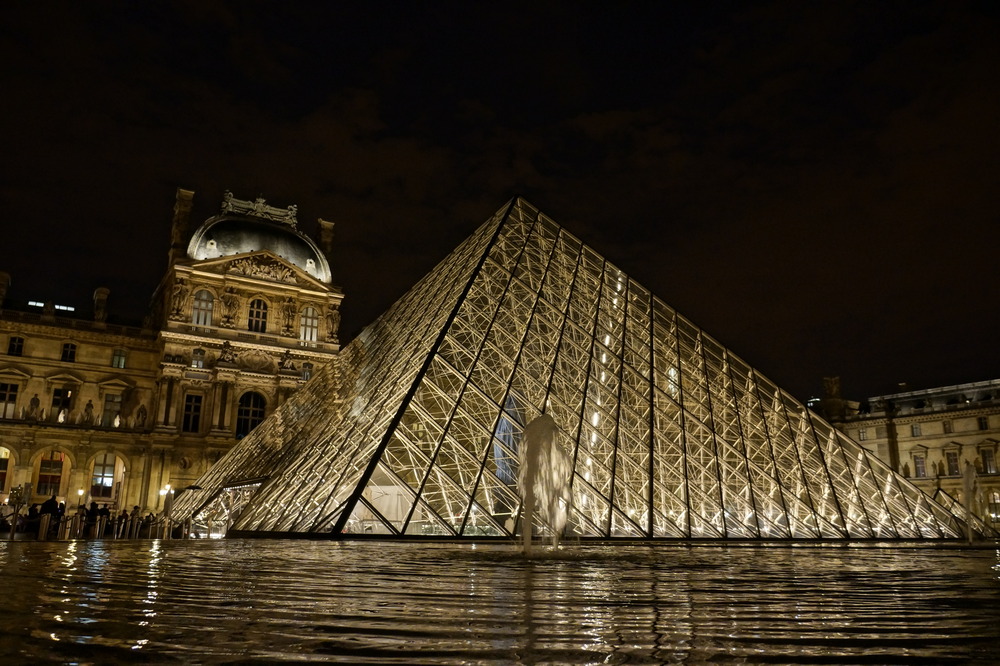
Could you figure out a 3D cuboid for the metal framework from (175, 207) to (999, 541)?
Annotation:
[{"bbox_3d":[0.964,1.347,46.721,35.100,21.600,35.100,10,-17,-31],"label":"metal framework"}]

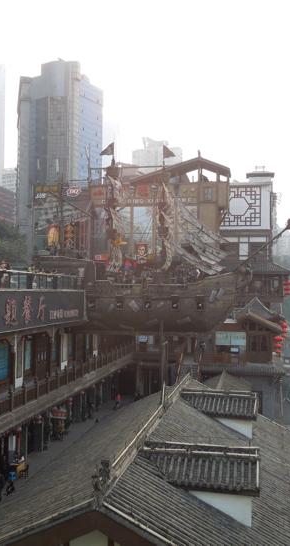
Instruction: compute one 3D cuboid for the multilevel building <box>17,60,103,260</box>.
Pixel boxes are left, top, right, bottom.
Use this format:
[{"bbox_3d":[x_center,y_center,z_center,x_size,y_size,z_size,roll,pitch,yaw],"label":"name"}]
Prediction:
[{"bbox_3d":[-42.546,-51.560,270.400,33.722,101.608,28.000,0,-2,14],"label":"multilevel building"}]

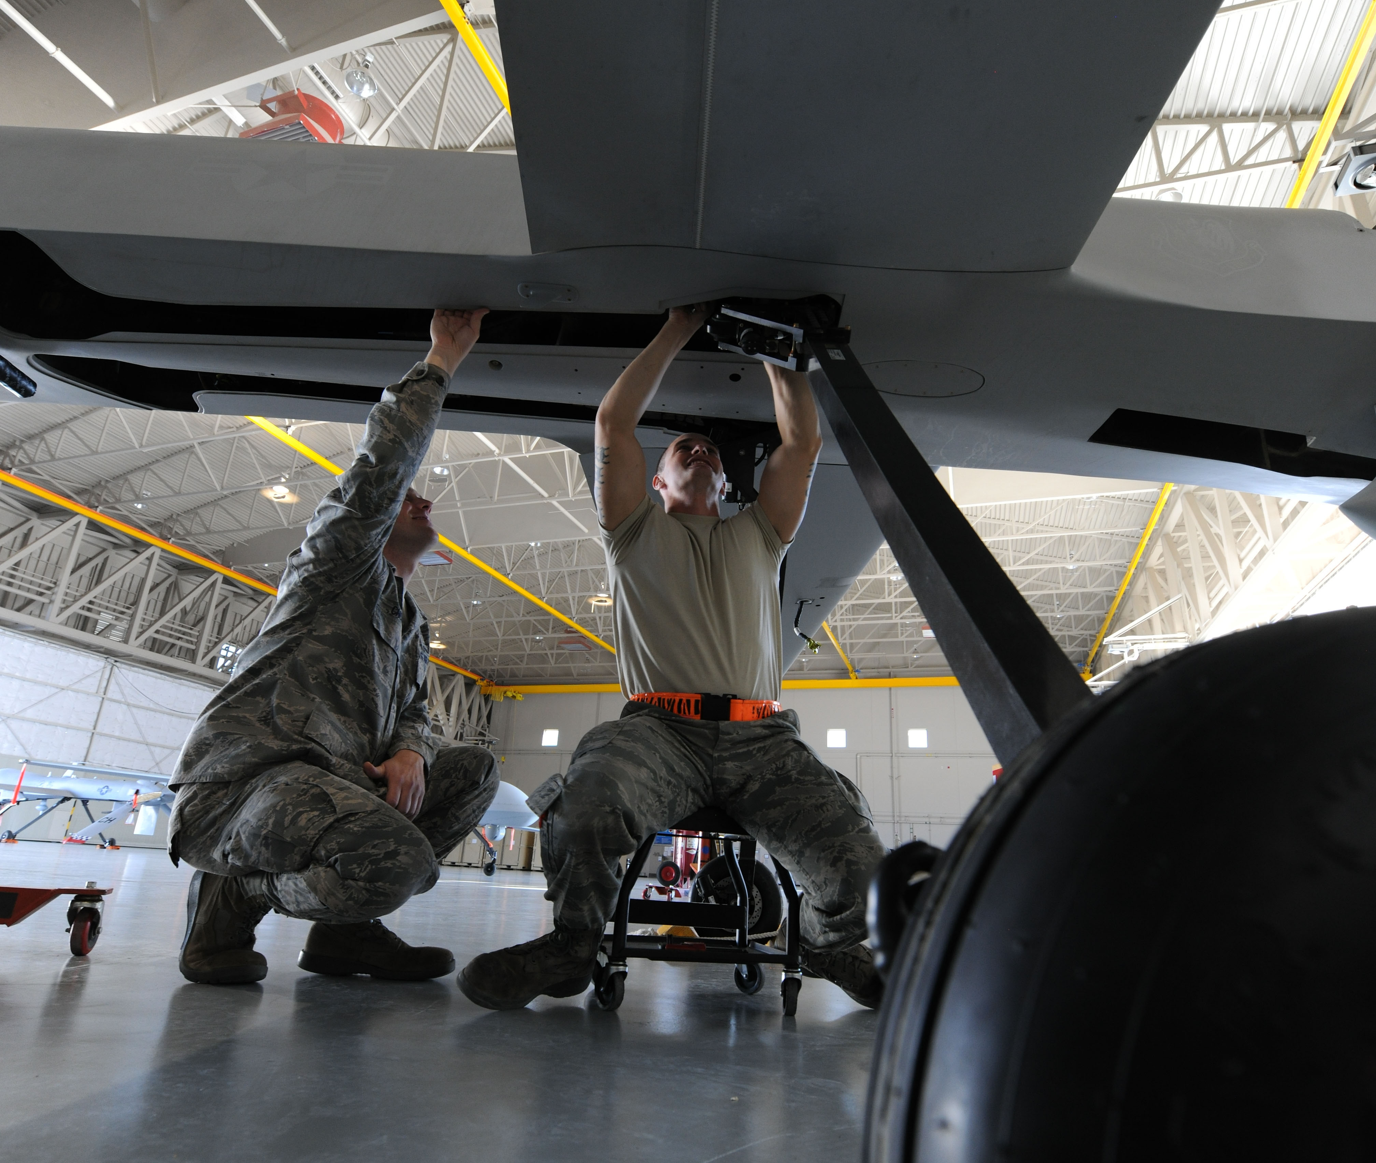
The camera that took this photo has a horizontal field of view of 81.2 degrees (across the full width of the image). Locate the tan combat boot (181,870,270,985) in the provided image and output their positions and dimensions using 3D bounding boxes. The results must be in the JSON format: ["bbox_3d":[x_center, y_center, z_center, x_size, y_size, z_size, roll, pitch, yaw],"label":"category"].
[{"bbox_3d":[-0.854,0.648,1.544,0.185,0.210,0.110,17,-24,-32],"label":"tan combat boot"}]

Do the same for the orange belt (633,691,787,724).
[{"bbox_3d":[0.035,0.285,1.794,0.350,0.060,0.250,3,-12,-6],"label":"orange belt"}]

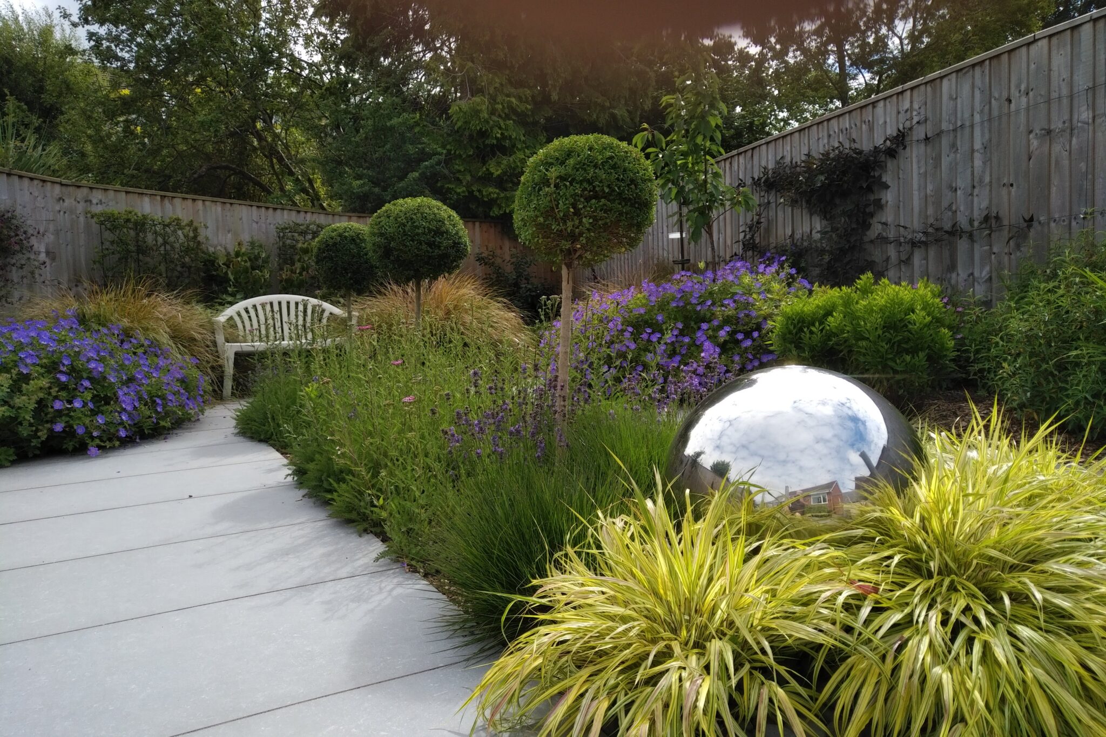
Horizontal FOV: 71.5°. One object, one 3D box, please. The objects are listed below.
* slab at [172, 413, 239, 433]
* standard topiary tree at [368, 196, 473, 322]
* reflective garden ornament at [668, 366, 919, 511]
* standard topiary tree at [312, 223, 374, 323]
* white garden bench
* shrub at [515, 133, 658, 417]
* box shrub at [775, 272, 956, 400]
[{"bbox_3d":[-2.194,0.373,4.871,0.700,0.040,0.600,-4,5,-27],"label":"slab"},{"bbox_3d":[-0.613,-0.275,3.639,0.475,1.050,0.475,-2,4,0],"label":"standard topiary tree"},{"bbox_3d":[0.532,0.270,1.698,0.557,0.557,0.557,-2,4,0],"label":"reflective garden ornament"},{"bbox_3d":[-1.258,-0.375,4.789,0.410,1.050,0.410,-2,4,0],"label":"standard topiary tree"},{"bbox_3d":[-2.337,-0.226,6.750,1.180,0.840,0.600,-3,5,-21],"label":"white garden bench"},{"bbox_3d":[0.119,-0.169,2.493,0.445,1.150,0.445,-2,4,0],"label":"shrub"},{"bbox_3d":[1.744,-0.179,4.300,1.050,0.710,0.900,-2,4,0],"label":"box shrub"}]

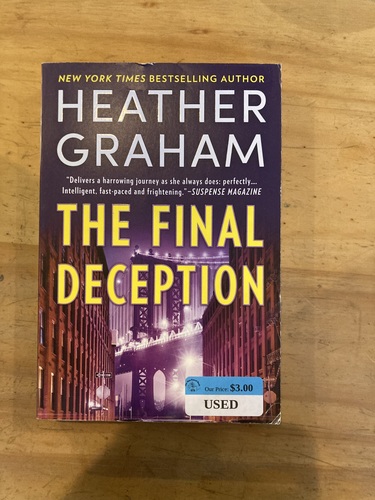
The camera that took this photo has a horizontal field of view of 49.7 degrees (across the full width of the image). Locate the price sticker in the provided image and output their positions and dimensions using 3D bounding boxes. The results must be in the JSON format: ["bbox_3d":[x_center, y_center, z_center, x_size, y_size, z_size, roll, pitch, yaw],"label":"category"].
[{"bbox_3d":[0.018,0.073,0.202,0.039,0.001,0.020,0,89,1],"label":"price sticker"}]

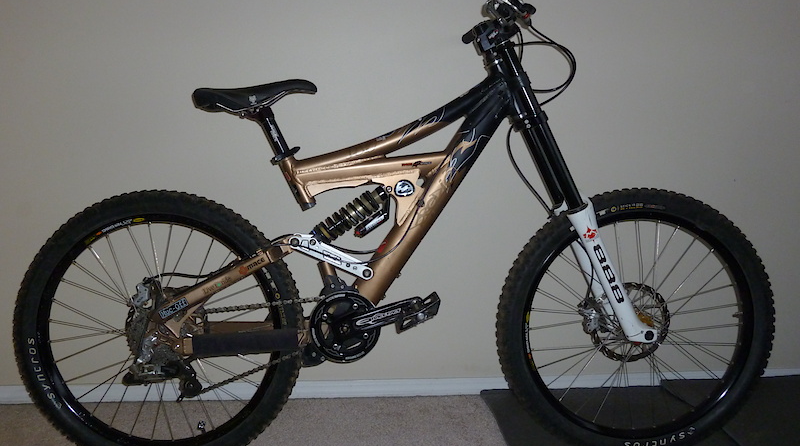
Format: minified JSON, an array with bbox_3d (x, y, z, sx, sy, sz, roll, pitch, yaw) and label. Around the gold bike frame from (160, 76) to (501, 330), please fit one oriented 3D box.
[{"bbox_3d":[-0.158,-0.035,1.494,0.865,0.640,0.160,0,5,-2],"label":"gold bike frame"}]

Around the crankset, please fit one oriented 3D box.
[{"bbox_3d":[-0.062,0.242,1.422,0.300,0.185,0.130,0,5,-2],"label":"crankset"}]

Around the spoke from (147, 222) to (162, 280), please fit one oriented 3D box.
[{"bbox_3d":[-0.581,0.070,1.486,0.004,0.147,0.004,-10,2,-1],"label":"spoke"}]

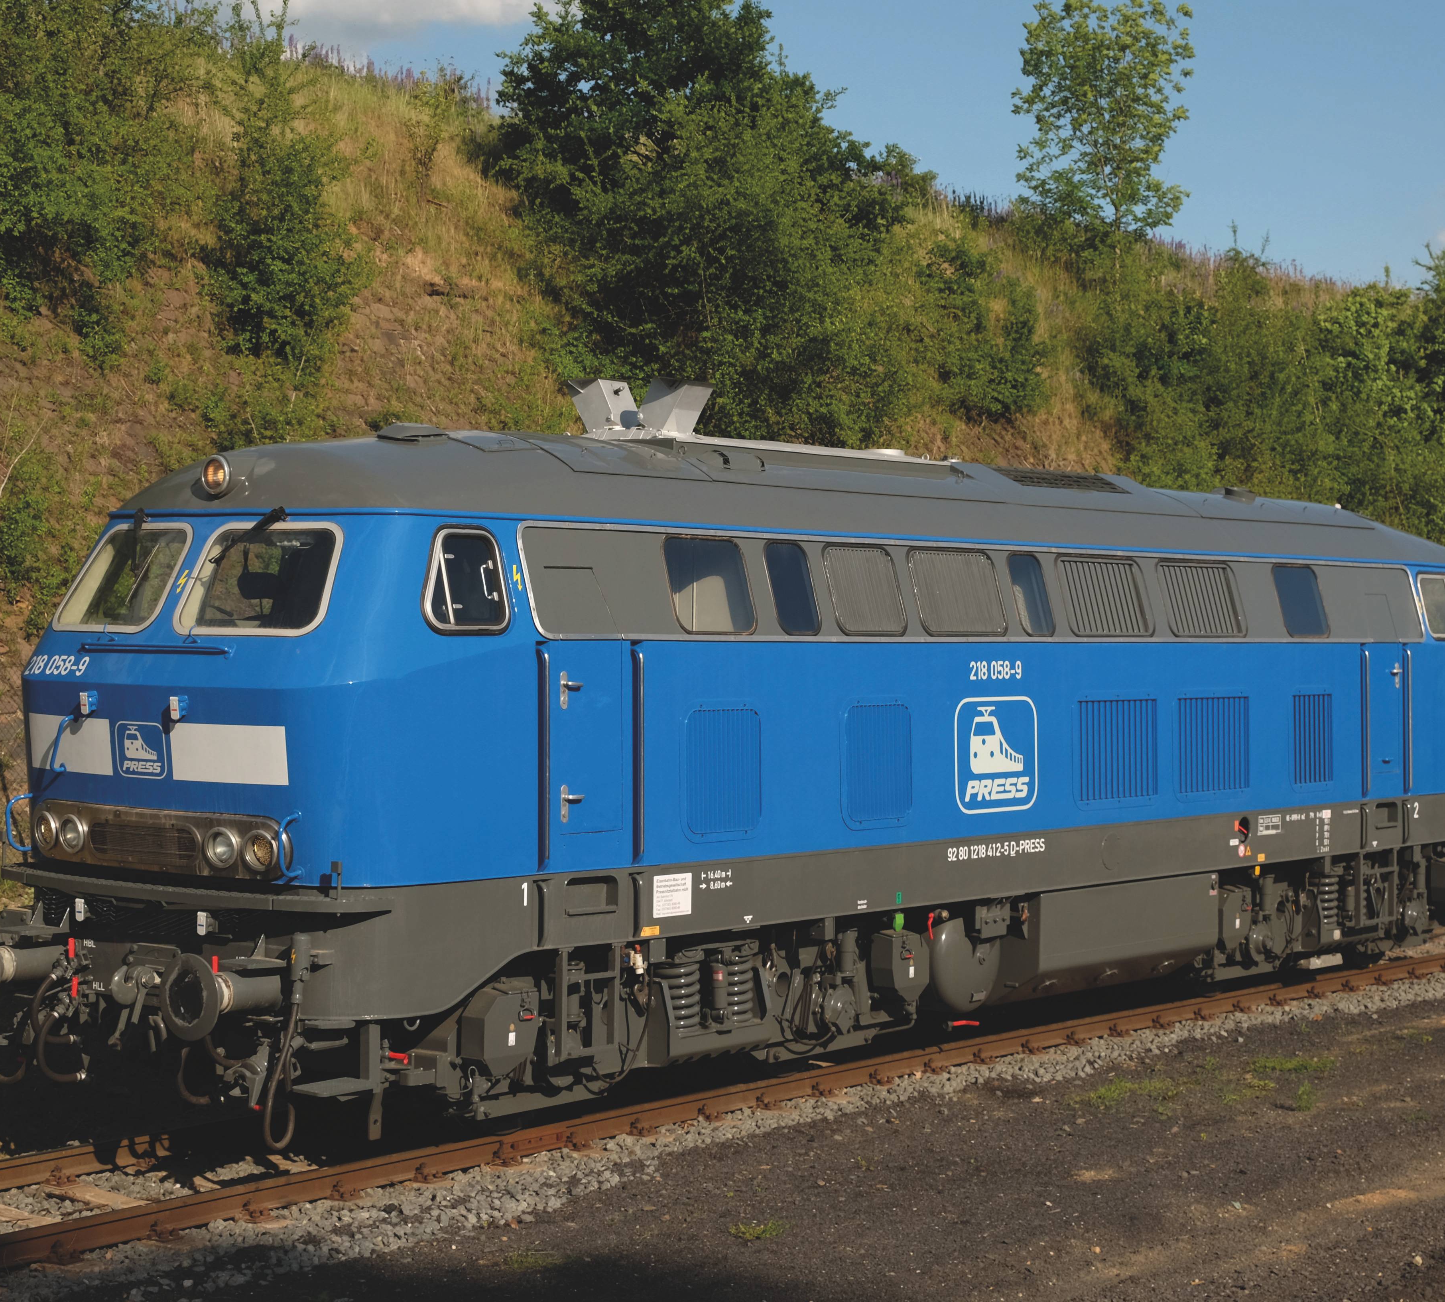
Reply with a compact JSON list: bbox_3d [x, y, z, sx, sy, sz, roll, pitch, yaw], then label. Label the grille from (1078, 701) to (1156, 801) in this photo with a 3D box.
[{"bbox_3d":[2.841,0.709,20.622,0.050,0.710,1.108,-1,0,39],"label":"grille"}]

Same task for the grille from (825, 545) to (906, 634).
[{"bbox_3d":[0.918,-0.391,18.369,0.050,0.600,0.795,-20,-12,37],"label":"grille"}]

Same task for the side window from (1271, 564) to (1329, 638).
[{"bbox_3d":[4.640,-0.392,23.011,0.060,0.605,0.785,-18,-11,37],"label":"side window"}]

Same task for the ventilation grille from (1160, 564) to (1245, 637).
[{"bbox_3d":[3.651,-0.392,21.801,0.050,0.592,1.186,-20,-12,37],"label":"ventilation grille"}]

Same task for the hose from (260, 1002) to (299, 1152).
[{"bbox_3d":[-2.355,2.266,15.307,0.180,0.770,0.130,2,1,39],"label":"hose"}]

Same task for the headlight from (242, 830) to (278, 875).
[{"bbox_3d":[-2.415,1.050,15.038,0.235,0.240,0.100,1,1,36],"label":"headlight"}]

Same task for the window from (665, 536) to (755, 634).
[{"bbox_3d":[-0.059,-0.386,17.088,0.060,0.595,0.800,-18,-11,37],"label":"window"}]

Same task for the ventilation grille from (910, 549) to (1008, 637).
[{"bbox_3d":[1.588,-0.393,19.464,0.050,0.610,1.010,-19,-12,37],"label":"ventilation grille"}]

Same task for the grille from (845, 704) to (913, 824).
[{"bbox_3d":[0.991,0.709,18.263,0.050,0.750,0.740,-1,0,38],"label":"grille"}]

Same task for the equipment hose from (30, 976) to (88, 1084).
[{"bbox_3d":[-3.651,2.089,15.877,0.180,0.590,0.380,1,1,39],"label":"equipment hose"}]

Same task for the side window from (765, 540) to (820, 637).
[{"bbox_3d":[0.440,-0.391,18.046,0.040,0.620,0.430,-19,-12,37],"label":"side window"}]

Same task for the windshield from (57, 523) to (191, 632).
[{"bbox_3d":[-3.332,-0.406,16.139,1.009,0.714,0.070,1,-29,46],"label":"windshield"}]

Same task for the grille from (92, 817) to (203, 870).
[{"bbox_3d":[-3.186,1.060,15.862,0.950,0.210,0.060,2,1,39],"label":"grille"}]

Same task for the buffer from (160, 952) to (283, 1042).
[{"bbox_3d":[-2.578,1.811,15.203,0.455,0.455,0.650,2,1,39],"label":"buffer"}]

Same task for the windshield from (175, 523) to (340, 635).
[{"bbox_3d":[-2.482,-0.387,15.439,1.020,0.700,0.080,1,-29,31],"label":"windshield"}]

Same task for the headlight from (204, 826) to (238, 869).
[{"bbox_3d":[-2.692,1.058,15.449,0.225,0.225,0.100,2,1,39],"label":"headlight"}]

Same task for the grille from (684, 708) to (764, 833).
[{"bbox_3d":[0.013,0.730,17.425,0.050,0.770,0.735,2,1,39],"label":"grille"}]

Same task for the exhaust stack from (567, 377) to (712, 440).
[{"bbox_3d":[-0.541,-1.571,18.757,1.000,0.380,0.290,1,1,39],"label":"exhaust stack"}]

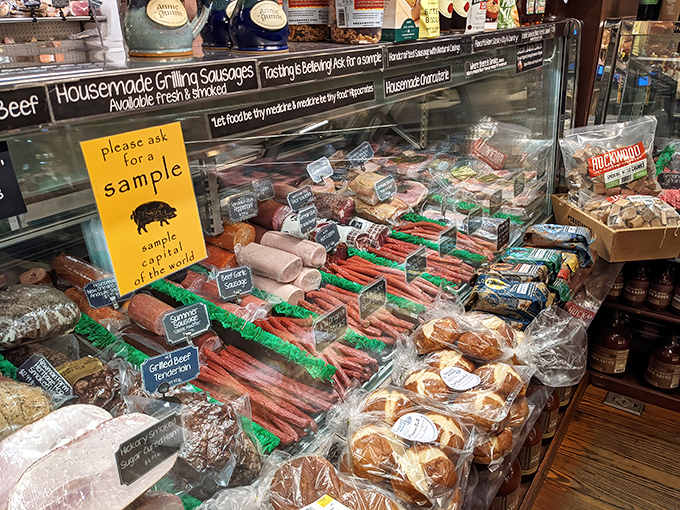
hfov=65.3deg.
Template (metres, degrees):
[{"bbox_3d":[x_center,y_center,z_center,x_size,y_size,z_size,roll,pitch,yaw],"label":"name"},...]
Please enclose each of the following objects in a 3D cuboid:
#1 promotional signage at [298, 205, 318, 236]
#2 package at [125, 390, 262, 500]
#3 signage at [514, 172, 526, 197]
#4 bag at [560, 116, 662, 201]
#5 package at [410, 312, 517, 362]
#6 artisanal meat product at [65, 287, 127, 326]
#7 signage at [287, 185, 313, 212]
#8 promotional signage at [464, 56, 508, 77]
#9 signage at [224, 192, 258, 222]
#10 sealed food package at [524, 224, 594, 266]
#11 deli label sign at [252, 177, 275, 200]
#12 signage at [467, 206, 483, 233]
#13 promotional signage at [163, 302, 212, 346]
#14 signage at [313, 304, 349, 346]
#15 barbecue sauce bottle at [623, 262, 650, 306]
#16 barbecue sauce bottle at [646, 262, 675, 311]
[{"bbox_3d":[-0.095,-0.104,1.600,0.006,0.075,0.099,9,26,29],"label":"promotional signage"},{"bbox_3d":[-0.250,0.320,0.910,0.200,0.085,0.150,20,32,32],"label":"package"},{"bbox_3d":[0.631,-0.243,1.860,0.006,0.073,0.097,14,28,37],"label":"signage"},{"bbox_3d":[1.012,-0.349,1.980,0.330,0.330,0.110,2,18,17],"label":"bag"},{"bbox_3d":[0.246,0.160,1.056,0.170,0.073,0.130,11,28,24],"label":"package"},{"bbox_3d":[-0.599,0.127,1.310,0.240,0.048,0.052,20,32,32],"label":"artisanal meat product"},{"bbox_3d":[-0.126,-0.189,1.760,0.092,0.066,0.006,-29,33,-24],"label":"signage"},{"bbox_3d":[0.382,-0.486,1.359,0.004,0.034,0.265,11,27,36],"label":"promotional signage"},{"bbox_3d":[-0.241,-0.119,1.338,0.005,0.056,0.089,8,22,38],"label":"signage"},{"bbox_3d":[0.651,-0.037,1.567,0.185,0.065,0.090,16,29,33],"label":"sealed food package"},{"bbox_3d":[-0.209,-0.181,1.468,0.005,0.056,0.089,-11,9,27],"label":"deli label sign"},{"bbox_3d":[0.368,-0.094,1.437,0.005,0.056,0.089,8,22,36],"label":"signage"},{"bbox_3d":[-0.296,0.133,1.034,0.089,0.056,0.005,-20,10,-42],"label":"promotional signage"},{"bbox_3d":[-0.019,0.152,1.120,0.006,0.077,0.104,14,29,38],"label":"signage"},{"bbox_3d":[1.001,0.087,1.774,0.086,0.155,0.086,16,29,33],"label":"barbecue sauce bottle"},{"bbox_3d":[1.259,0.127,2.070,0.083,0.185,0.083,24,35,38],"label":"barbecue sauce bottle"}]

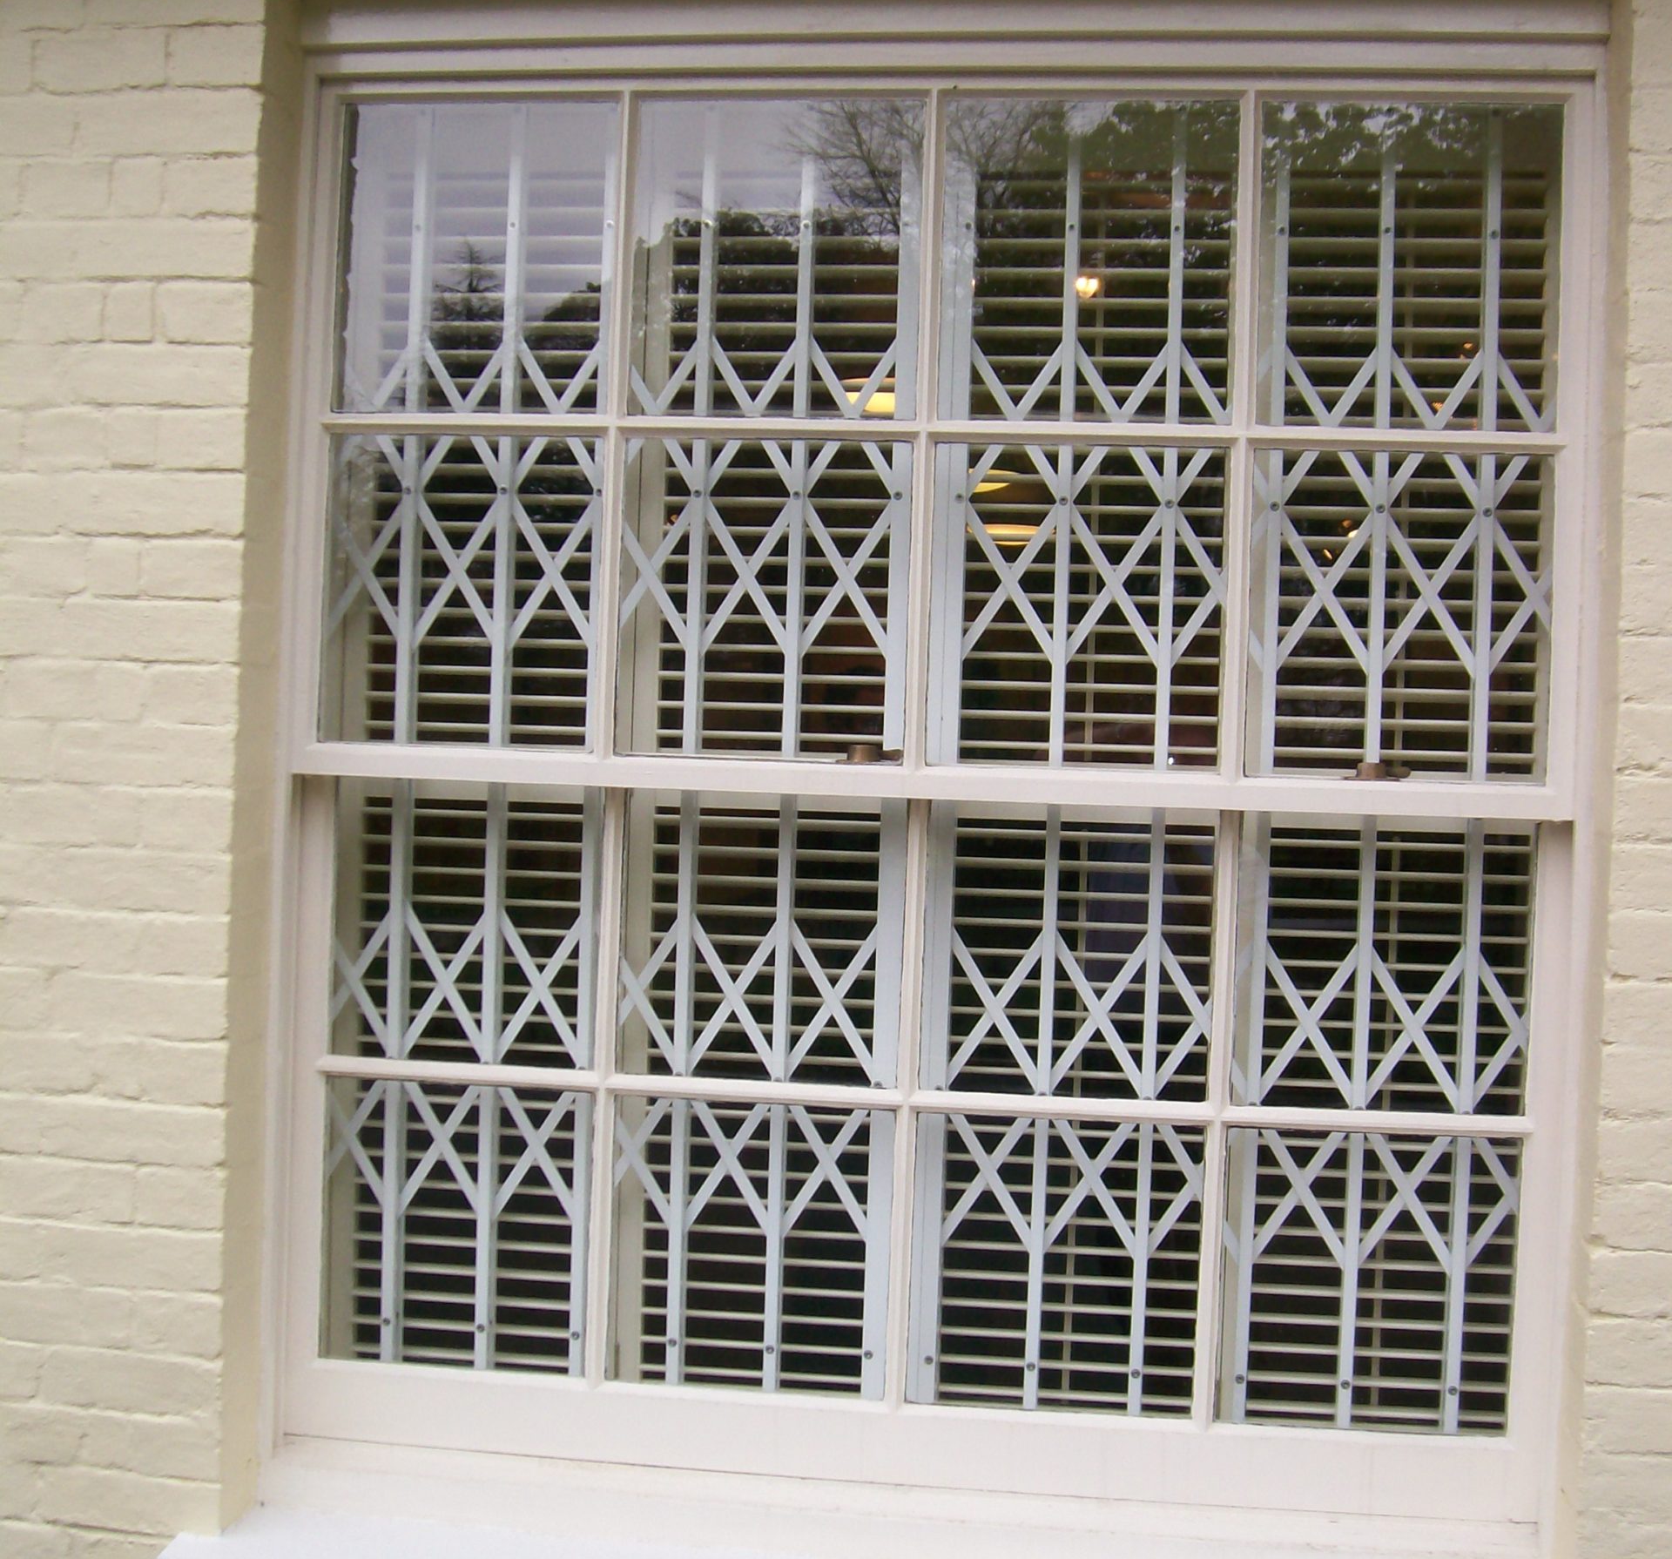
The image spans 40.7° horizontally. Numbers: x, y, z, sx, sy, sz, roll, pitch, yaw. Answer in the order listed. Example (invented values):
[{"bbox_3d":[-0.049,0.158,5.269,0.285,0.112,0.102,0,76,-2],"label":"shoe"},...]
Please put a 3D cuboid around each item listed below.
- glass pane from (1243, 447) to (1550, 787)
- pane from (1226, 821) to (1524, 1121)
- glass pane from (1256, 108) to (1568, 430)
[{"bbox_3d":[0.693,-0.205,2.764,0.362,0.405,0.030,2,1,7],"label":"glass pane"},{"bbox_3d":[0.668,0.230,2.741,0.352,0.365,0.015,2,1,7],"label":"pane"},{"bbox_3d":[0.674,-0.603,2.647,0.328,0.381,0.020,2,0,7],"label":"glass pane"}]

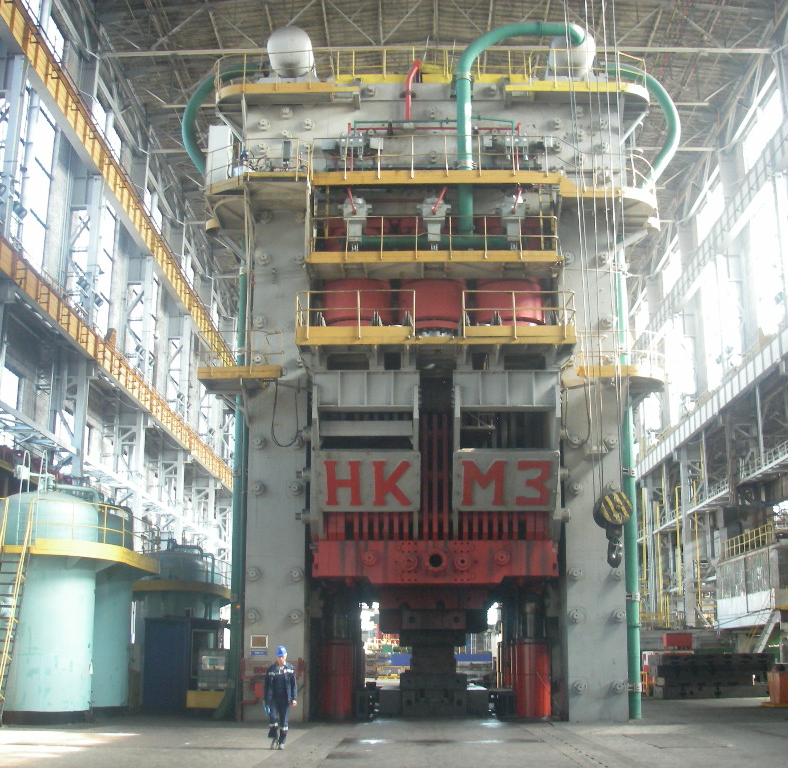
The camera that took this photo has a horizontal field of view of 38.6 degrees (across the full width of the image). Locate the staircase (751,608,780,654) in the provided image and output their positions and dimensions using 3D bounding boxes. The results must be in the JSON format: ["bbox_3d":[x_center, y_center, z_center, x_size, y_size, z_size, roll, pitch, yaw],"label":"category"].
[{"bbox_3d":[17.221,12.716,53.188,2.250,4.107,0.900,0,-14,1],"label":"staircase"}]

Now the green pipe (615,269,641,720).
[{"bbox_3d":[6.236,2.663,29.890,0.310,12.095,0.310,0,-14,1],"label":"green pipe"}]

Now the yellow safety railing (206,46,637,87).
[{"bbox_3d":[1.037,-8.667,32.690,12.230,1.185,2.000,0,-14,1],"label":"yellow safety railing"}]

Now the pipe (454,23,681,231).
[{"bbox_3d":[5.335,-7.817,34.545,6.884,7.000,1.900,0,-14,1],"label":"pipe"}]

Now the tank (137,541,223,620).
[{"bbox_3d":[-8.777,9.770,46.006,3.482,6.205,3.482,0,-14,1],"label":"tank"}]

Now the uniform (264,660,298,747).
[{"bbox_3d":[-2.036,5.708,20.170,0.575,1.451,0.450,0,-14,1],"label":"uniform"}]

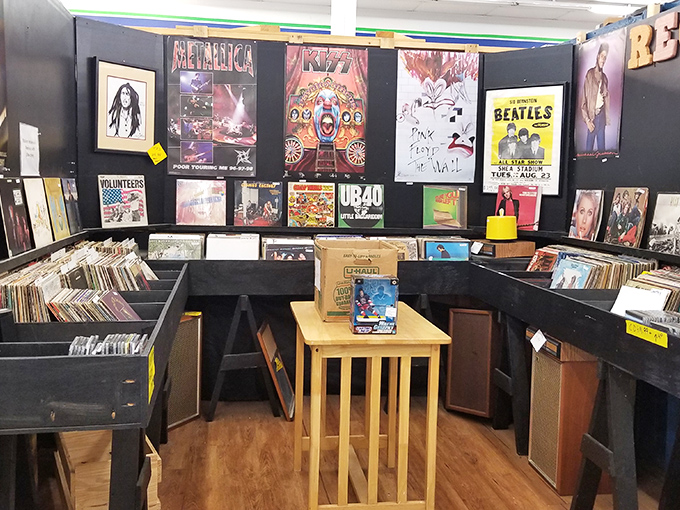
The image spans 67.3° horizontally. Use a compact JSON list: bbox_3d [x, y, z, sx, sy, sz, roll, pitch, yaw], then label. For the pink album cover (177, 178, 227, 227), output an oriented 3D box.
[{"bbox_3d":[-0.914,-0.340,3.370,0.315,0.315,0.012,1,-4,-7],"label":"pink album cover"}]

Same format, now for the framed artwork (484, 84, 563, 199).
[{"bbox_3d":[1.214,-0.751,3.404,0.500,0.710,0.025,5,7,32],"label":"framed artwork"}]

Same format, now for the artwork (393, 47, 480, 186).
[{"bbox_3d":[0.678,-0.965,3.570,0.580,0.900,0.010,1,4,-7],"label":"artwork"}]

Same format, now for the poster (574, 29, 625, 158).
[{"bbox_3d":[1.563,-0.944,3.070,0.010,0.690,0.390,-1,6,-12],"label":"poster"}]

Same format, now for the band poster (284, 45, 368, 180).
[{"bbox_3d":[-0.092,-0.943,3.424,0.550,0.870,0.010,0,6,-7],"label":"band poster"}]

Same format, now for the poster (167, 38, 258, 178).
[{"bbox_3d":[-0.830,-0.954,3.335,0.570,0.873,0.010,0,6,-7],"label":"poster"}]

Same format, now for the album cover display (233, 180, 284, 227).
[{"bbox_3d":[-0.546,-0.338,3.420,0.315,0.315,0.012,1,-4,-7],"label":"album cover display"}]

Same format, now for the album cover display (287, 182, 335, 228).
[{"bbox_3d":[-0.188,-0.335,3.447,0.315,0.313,0.010,0,-3,-7],"label":"album cover display"}]

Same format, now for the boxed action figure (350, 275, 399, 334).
[{"bbox_3d":[0.145,0.210,2.145,0.181,0.230,0.072,0,6,-6],"label":"boxed action figure"}]

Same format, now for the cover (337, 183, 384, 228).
[{"bbox_3d":[0.148,-0.329,3.505,0.315,0.315,0.012,1,-4,-7],"label":"cover"}]

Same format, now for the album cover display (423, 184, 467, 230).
[{"bbox_3d":[0.740,-0.330,3.580,0.315,0.315,0.012,1,-4,-7],"label":"album cover display"}]

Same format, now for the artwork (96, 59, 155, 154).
[{"bbox_3d":[-1.300,-0.877,3.106,0.025,0.528,0.365,7,8,44],"label":"artwork"}]

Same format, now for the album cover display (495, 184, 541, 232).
[{"bbox_3d":[1.234,-0.318,3.530,0.315,0.315,0.012,6,-1,40],"label":"album cover display"}]

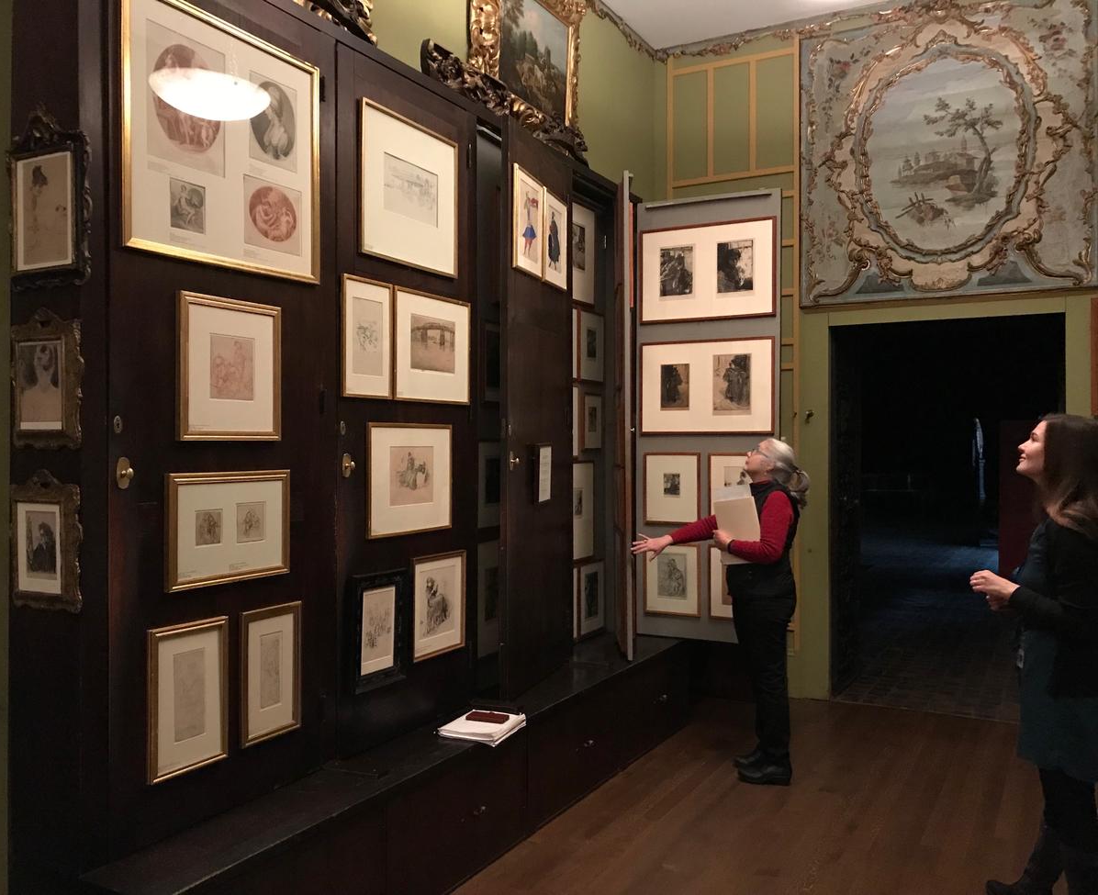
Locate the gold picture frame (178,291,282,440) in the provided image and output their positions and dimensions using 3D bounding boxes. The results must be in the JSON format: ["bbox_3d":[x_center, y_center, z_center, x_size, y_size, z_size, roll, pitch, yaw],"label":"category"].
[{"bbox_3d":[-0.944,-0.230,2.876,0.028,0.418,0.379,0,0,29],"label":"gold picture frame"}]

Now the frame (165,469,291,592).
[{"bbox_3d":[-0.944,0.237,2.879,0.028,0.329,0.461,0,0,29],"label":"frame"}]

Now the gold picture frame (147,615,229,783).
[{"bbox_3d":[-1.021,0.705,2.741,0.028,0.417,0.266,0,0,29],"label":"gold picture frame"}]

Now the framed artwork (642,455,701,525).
[{"bbox_3d":[0.684,0.229,5.398,0.323,0.398,0.028,0,0,29],"label":"framed artwork"}]

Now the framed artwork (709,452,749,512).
[{"bbox_3d":[1.022,0.221,5.213,0.323,0.394,0.028,0,0,29],"label":"framed artwork"}]

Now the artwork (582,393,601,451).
[{"bbox_3d":[0.239,-0.142,5.424,0.028,0.319,0.210,0,0,29],"label":"artwork"}]

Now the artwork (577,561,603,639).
[{"bbox_3d":[0.236,0.856,5.424,0.028,0.418,0.287,0,0,29],"label":"artwork"}]

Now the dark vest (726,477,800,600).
[{"bbox_3d":[1.020,0.435,4.600,0.330,0.570,0.420,0,0,15],"label":"dark vest"}]

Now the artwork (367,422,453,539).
[{"bbox_3d":[-0.517,0.118,3.657,0.028,0.417,0.505,0,0,29],"label":"artwork"}]

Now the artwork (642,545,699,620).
[{"bbox_3d":[0.684,0.745,5.401,0.324,0.392,0.028,0,0,29],"label":"artwork"}]

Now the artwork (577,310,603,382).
[{"bbox_3d":[0.236,-0.565,5.416,0.028,0.387,0.286,0,0,29],"label":"artwork"}]

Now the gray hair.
[{"bbox_3d":[1.124,0.120,4.600,0.240,0.325,0.190,0,0,15],"label":"gray hair"}]

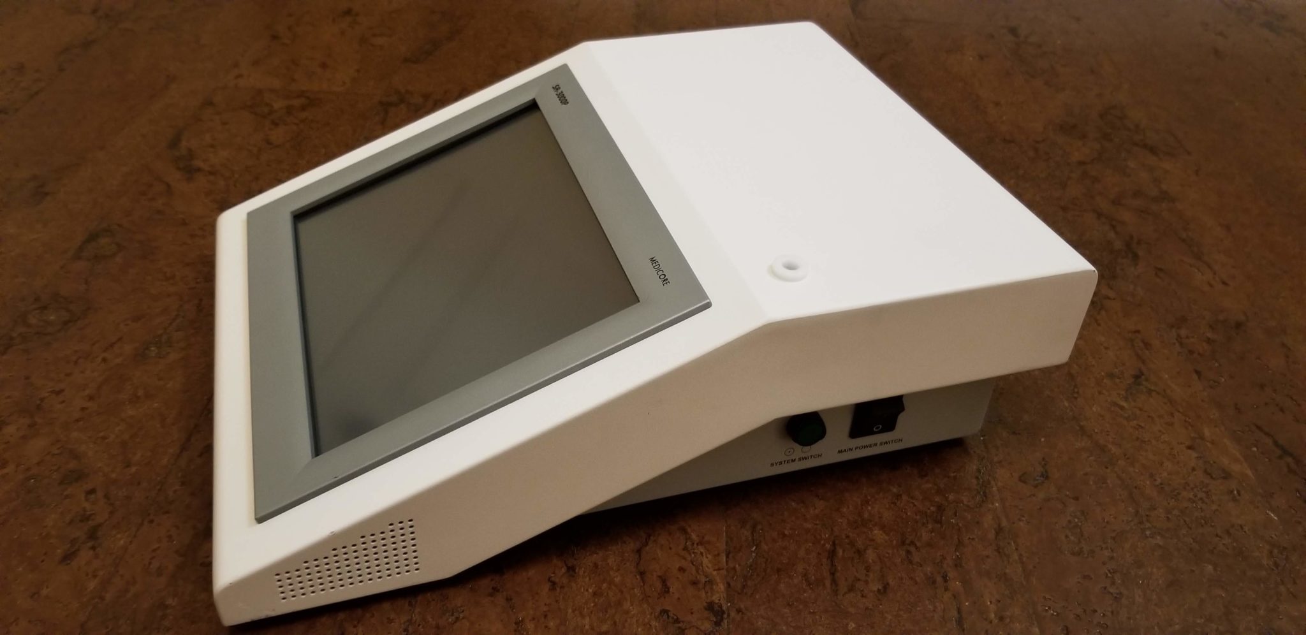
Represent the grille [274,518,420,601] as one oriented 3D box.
[{"bbox_3d":[-0.136,0.106,0.387,0.060,0.040,0.005,-9,43,-19],"label":"grille"}]

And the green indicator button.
[{"bbox_3d":[0.082,0.059,0.463,0.019,0.019,0.010,-9,43,-19],"label":"green indicator button"}]

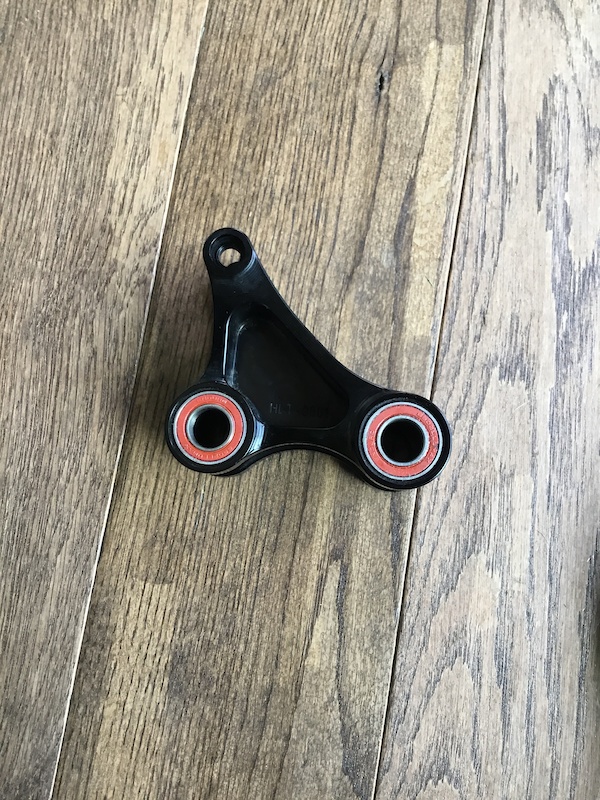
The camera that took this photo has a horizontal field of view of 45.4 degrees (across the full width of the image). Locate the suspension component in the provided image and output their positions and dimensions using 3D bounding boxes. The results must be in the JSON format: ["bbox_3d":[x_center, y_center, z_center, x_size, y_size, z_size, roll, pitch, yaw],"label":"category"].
[{"bbox_3d":[0.005,-0.017,0.275,0.105,0.030,0.096,5,82,4],"label":"suspension component"}]

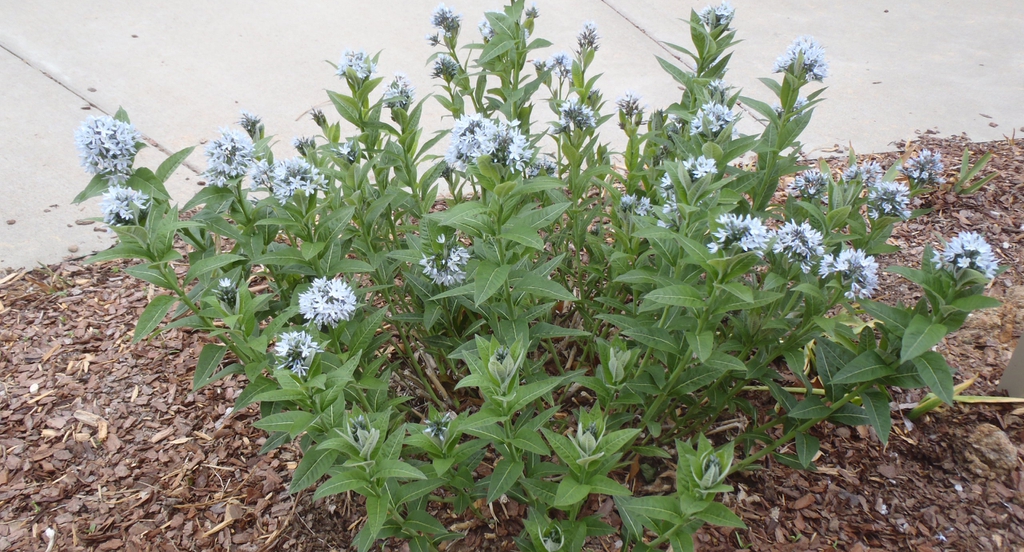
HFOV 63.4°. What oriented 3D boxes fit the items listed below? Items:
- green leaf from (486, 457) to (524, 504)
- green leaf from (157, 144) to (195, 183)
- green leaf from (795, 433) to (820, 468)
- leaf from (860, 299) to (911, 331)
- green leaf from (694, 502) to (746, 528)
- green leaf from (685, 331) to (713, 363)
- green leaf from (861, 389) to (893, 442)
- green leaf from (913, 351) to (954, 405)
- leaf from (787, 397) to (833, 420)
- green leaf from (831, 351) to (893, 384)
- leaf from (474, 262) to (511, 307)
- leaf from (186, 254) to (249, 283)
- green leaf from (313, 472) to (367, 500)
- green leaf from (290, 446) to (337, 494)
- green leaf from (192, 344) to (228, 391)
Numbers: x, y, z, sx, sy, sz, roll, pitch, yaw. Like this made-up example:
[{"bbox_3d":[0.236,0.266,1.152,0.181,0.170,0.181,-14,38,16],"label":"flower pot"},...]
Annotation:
[{"bbox_3d":[-0.009,0.279,1.130,0.039,0.014,0.079,21,48,18],"label":"green leaf"},{"bbox_3d":[-0.447,-0.147,1.090,0.024,0.011,0.077,24,64,37],"label":"green leaf"},{"bbox_3d":[0.446,0.263,1.250,0.034,0.013,0.057,-4,52,8],"label":"green leaf"},{"bbox_3d":[0.574,0.062,1.270,0.093,0.015,0.040,36,72,22],"label":"leaf"},{"bbox_3d":[0.250,0.289,1.003,0.066,0.011,0.029,13,43,12],"label":"green leaf"},{"bbox_3d":[0.244,0.092,1.076,0.033,0.013,0.060,5,35,2],"label":"green leaf"},{"bbox_3d":[0.492,0.191,1.118,0.032,0.011,0.072,-7,72,-11],"label":"green leaf"},{"bbox_3d":[0.641,0.154,1.260,0.043,0.015,0.087,-27,70,-2],"label":"green leaf"},{"bbox_3d":[0.407,0.181,1.127,0.074,0.011,0.029,-2,40,-18],"label":"leaf"},{"bbox_3d":[0.527,0.138,1.250,0.104,0.015,0.043,-8,55,-8],"label":"green leaf"},{"bbox_3d":[-0.028,0.012,1.190,0.042,0.014,0.085,21,53,12],"label":"leaf"},{"bbox_3d":[-0.388,-0.011,1.086,0.078,0.011,0.028,-27,43,-24],"label":"leaf"},{"bbox_3d":[-0.206,0.253,0.998,0.068,0.012,0.028,-14,43,-15],"label":"green leaf"},{"bbox_3d":[-0.279,0.272,1.160,0.041,0.014,0.085,37,68,19],"label":"green leaf"},{"bbox_3d":[-0.391,0.115,1.063,0.030,0.011,0.065,18,72,29],"label":"green leaf"}]

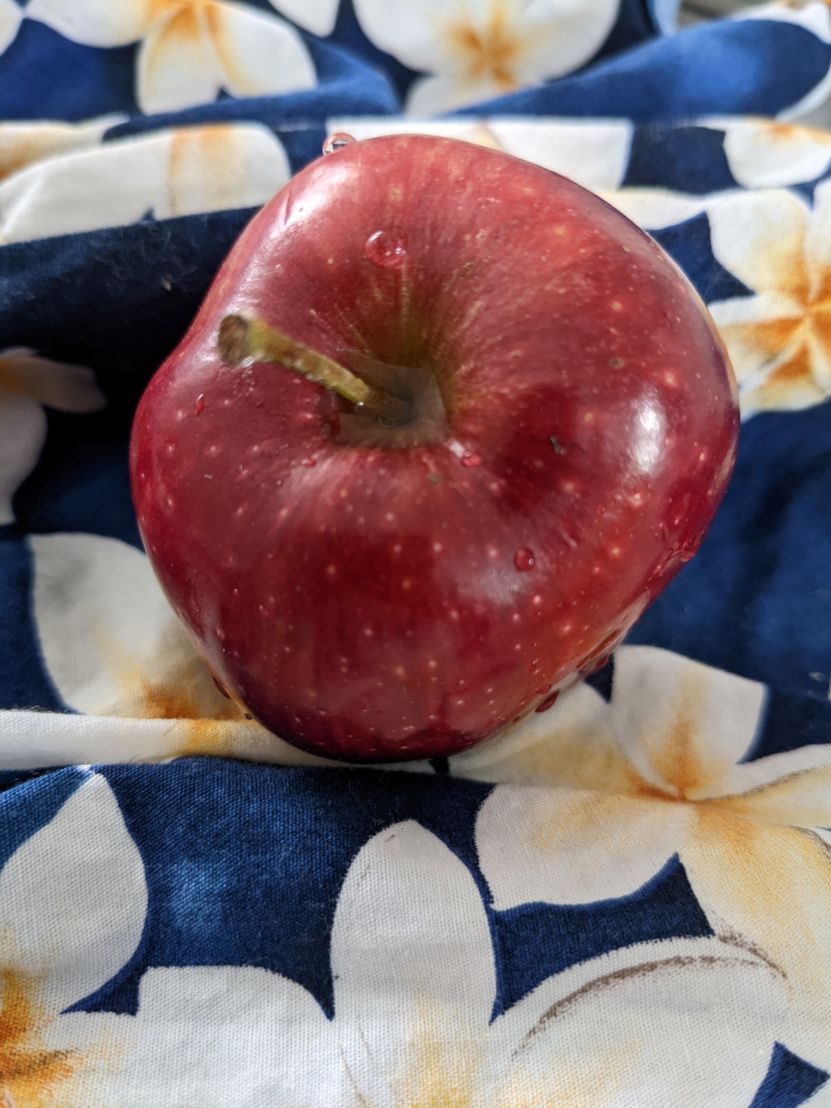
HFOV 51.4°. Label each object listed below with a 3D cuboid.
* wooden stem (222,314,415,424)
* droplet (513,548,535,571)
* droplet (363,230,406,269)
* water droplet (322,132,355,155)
[{"bbox_3d":[-0.011,-0.020,0.101,0.026,0.005,0.005,16,49,-42],"label":"wooden stem"},{"bbox_3d":[0.011,0.001,0.090,0.002,0.003,0.002,-5,19,-17],"label":"droplet"},{"bbox_3d":[-0.004,-0.037,0.103,0.005,0.003,0.005,0,87,0],"label":"droplet"},{"bbox_3d":[-0.010,-0.053,0.112,0.005,0.003,0.005,-21,21,9],"label":"water droplet"}]

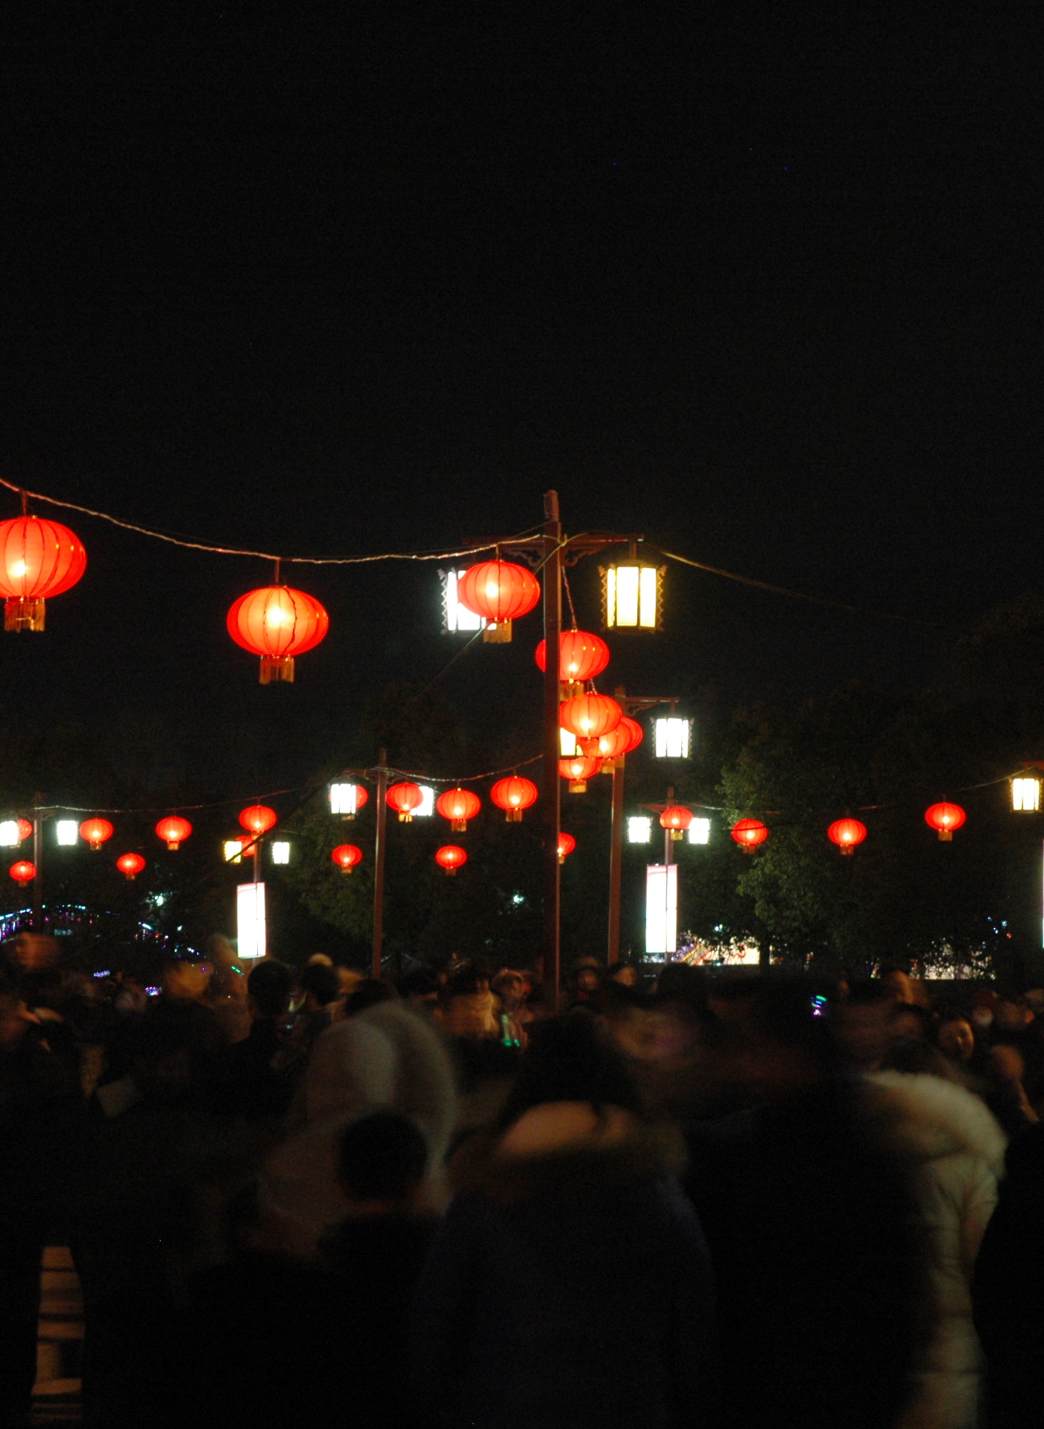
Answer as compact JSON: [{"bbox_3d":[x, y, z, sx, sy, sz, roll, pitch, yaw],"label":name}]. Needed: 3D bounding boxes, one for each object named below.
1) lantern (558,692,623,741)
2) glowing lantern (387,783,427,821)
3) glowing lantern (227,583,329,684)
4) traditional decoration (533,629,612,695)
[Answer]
[{"bbox_3d":[0.589,0.065,39.990,0.560,0.526,0.560,0,-4,0],"label":"lantern"},{"bbox_3d":[-1.951,1.459,77.771,0.640,0.614,0.640,0,-3,0],"label":"glowing lantern"},{"bbox_3d":[-1.340,-0.446,25.600,0.560,0.526,0.560,0,-4,0],"label":"glowing lantern"},{"bbox_3d":[0.386,-0.368,34.870,0.560,0.526,0.560,0,-4,0],"label":"traditional decoration"}]

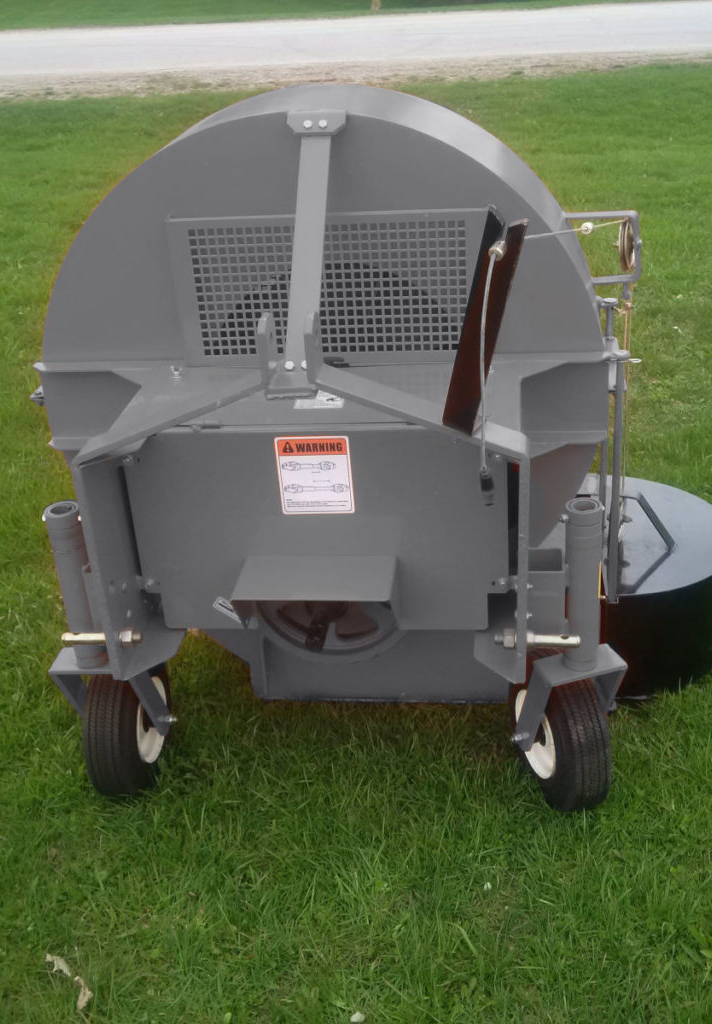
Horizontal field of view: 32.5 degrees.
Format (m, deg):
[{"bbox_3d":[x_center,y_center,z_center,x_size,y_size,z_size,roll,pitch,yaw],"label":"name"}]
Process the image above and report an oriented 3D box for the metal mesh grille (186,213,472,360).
[{"bbox_3d":[-0.048,-0.410,2.264,0.530,0.265,0.012,0,27,8],"label":"metal mesh grille"}]

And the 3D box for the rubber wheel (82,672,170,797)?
[{"bbox_3d":[-0.453,0.416,2.459,0.092,0.302,0.302,0,27,9],"label":"rubber wheel"}]

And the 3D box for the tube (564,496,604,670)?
[{"bbox_3d":[0.386,0.129,2.075,0.062,0.310,0.062,0,27,8],"label":"tube"}]

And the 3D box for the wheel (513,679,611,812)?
[{"bbox_3d":[0.387,0.414,2.334,0.092,0.302,0.302,-11,28,-14],"label":"wheel"}]

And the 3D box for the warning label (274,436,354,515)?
[{"bbox_3d":[-0.069,-0.061,2.090,0.127,0.146,0.002,0,27,8],"label":"warning label"}]

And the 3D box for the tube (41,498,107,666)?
[{"bbox_3d":[-0.500,0.132,2.196,0.062,0.310,0.062,0,27,8],"label":"tube"}]

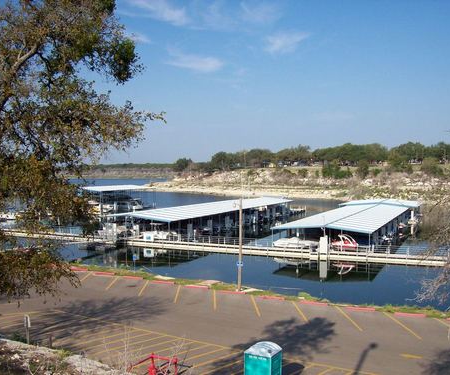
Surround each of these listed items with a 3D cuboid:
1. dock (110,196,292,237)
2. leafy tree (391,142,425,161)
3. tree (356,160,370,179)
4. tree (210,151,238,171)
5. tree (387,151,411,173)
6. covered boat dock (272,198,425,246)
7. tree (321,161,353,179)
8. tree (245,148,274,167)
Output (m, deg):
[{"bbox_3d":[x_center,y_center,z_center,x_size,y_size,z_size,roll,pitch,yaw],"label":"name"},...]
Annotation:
[{"bbox_3d":[-0.969,6.102,128.335,15.200,4.600,71.000,1,2,25],"label":"dock"},{"bbox_3d":[96.865,-18.577,276.000,18.535,10.615,15.754,0,2,0],"label":"leafy tree"},{"bbox_3d":[67.163,-8.670,254.000,6.633,9.037,6.633,0,2,0],"label":"tree"},{"bbox_3d":[-0.854,-15.369,296.000,15.460,11.385,13.141,0,2,0],"label":"tree"},{"bbox_3d":[86.243,-12.850,257.000,11.506,10.873,10.355,0,2,0],"label":"tree"},{"bbox_3d":[29.012,6.612,109.243,18.000,4.800,70.000,1,2,25],"label":"covered boat dock"},{"bbox_3d":[54.464,-8.792,254.000,14.214,8.792,11.371,0,2,0],"label":"tree"},{"bbox_3d":[19.240,-16.452,290.000,15.147,10.596,12.875,0,2,0],"label":"tree"}]

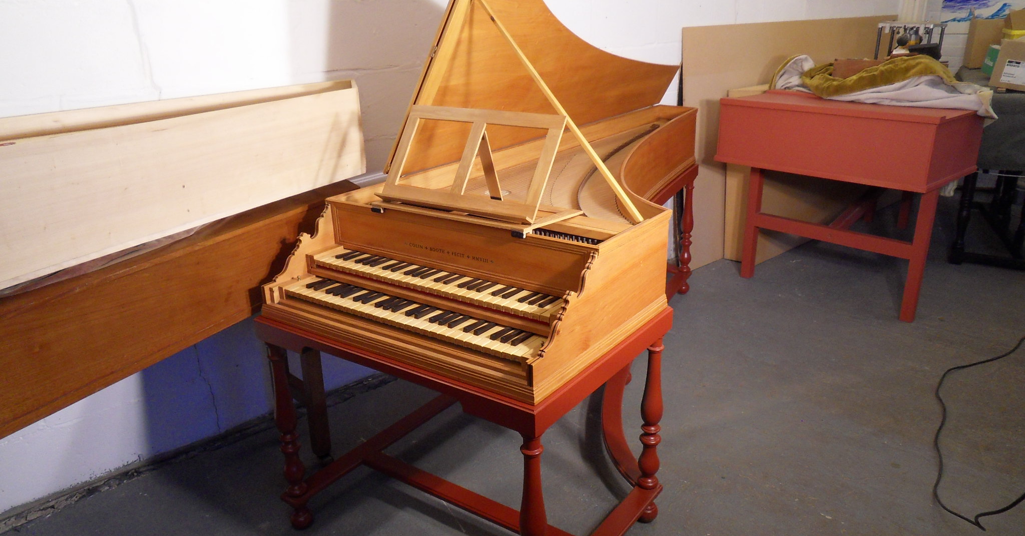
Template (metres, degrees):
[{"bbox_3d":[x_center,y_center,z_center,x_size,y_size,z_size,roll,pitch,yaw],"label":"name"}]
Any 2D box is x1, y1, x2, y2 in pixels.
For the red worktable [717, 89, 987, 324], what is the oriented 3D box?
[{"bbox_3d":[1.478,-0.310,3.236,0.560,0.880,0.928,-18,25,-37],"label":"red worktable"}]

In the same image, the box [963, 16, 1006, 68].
[{"bbox_3d":[3.085,-1.470,4.630,0.165,0.320,0.290,7,21,24],"label":"box"}]

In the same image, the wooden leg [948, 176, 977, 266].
[{"bbox_3d":[2.337,-0.285,3.671,0.064,0.540,0.064,7,21,24],"label":"wooden leg"}]

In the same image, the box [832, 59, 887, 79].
[{"bbox_3d":[2.014,-1.103,3.996,0.240,0.150,0.320,-18,25,-38],"label":"box"}]

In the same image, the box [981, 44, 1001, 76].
[{"bbox_3d":[2.982,-1.286,4.400,0.110,0.180,0.130,-12,22,-27],"label":"box"}]

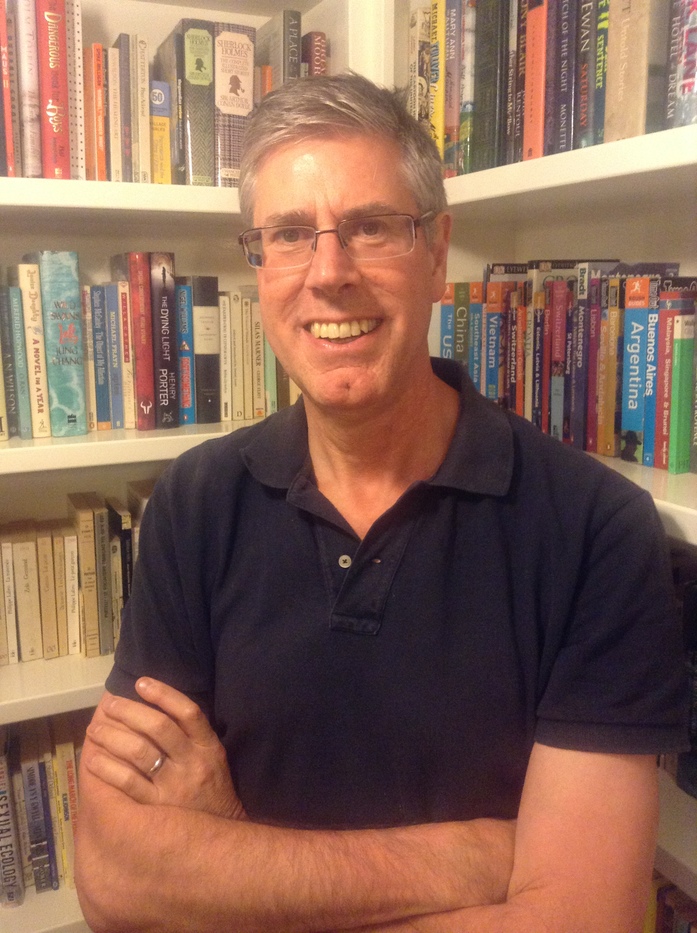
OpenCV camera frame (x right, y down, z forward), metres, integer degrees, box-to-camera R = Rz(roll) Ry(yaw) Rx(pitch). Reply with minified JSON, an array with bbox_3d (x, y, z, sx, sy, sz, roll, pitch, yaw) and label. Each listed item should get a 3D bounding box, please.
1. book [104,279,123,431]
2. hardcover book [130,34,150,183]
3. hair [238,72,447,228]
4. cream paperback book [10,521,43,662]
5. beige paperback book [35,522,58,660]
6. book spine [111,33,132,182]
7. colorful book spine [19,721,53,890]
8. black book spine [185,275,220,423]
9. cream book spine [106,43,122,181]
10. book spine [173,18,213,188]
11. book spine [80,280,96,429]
[{"bbox_3d":[-0.349,-0.161,1.286,0.019,0.199,0.128,-5,12,-24],"label":"book"},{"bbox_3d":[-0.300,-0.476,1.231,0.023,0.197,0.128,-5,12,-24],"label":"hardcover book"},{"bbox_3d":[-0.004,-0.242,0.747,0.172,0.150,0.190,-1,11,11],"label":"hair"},{"bbox_3d":[-0.484,0.185,1.326,0.030,0.177,0.116,-5,12,-25],"label":"cream paperback book"},{"bbox_3d":[-0.447,0.179,1.304,0.020,0.178,0.111,-5,12,-24],"label":"beige paperback book"},{"bbox_3d":[-0.318,-0.474,1.224,0.014,0.197,0.128,-5,12,-24],"label":"book spine"},{"bbox_3d":[-0.474,0.512,1.336,0.021,0.200,0.130,-5,12,-24],"label":"colorful book spine"},{"bbox_3d":[-0.233,-0.178,1.349,0.036,0.210,0.133,-5,12,-25],"label":"black book spine"},{"bbox_3d":[-0.327,-0.462,1.210,0.015,0.178,0.112,-5,12,-24],"label":"cream book spine"},{"bbox_3d":[-0.233,-0.502,1.280,0.042,0.223,0.150,-5,12,-25],"label":"book spine"},{"bbox_3d":[-0.384,-0.158,1.281,0.011,0.198,0.129,-5,12,-25],"label":"book spine"}]

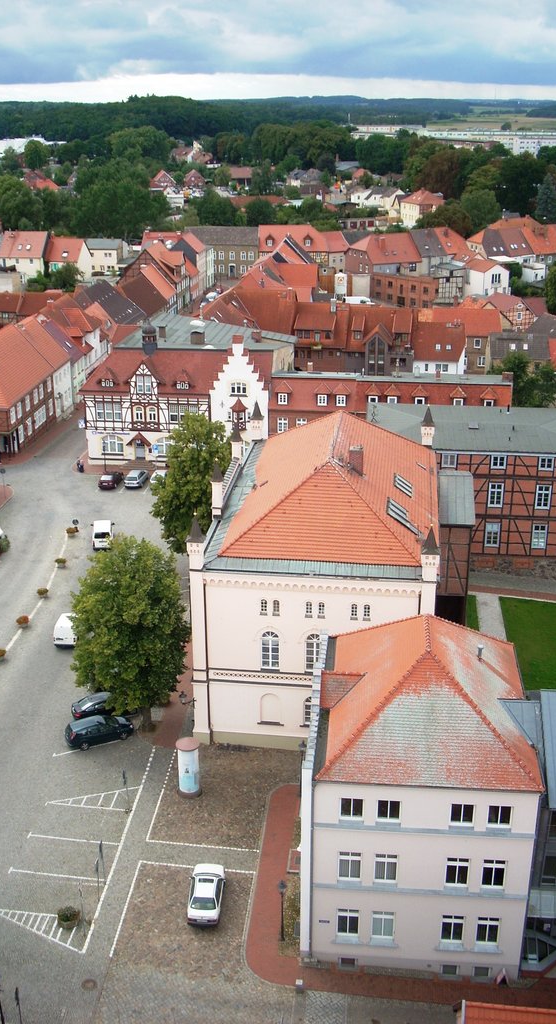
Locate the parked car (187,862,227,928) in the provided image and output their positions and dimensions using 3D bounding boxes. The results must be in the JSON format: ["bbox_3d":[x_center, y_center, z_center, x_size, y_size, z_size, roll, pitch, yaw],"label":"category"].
[{"bbox_3d":[-3.801,20.259,58.971,1.700,1.420,4.380,0,21,1],"label":"parked car"}]

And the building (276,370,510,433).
[{"bbox_3d":[12.994,-11.271,127.406,26.600,10.400,9.000,1,21,4],"label":"building"}]

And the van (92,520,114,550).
[{"bbox_3d":[-16.984,1.855,105.454,1.850,1.930,4.800,-3,21,-7],"label":"van"}]

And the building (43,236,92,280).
[{"bbox_3d":[-47.300,-57.302,247.866,7.970,8.700,7.530,5,22,13],"label":"building"}]

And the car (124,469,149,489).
[{"bbox_3d":[-15.263,-3.818,120.144,1.740,1.460,4.300,3,21,9],"label":"car"}]

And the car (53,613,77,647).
[{"bbox_3d":[-16.393,9.110,87.058,1.740,1.830,4.200,2,21,6],"label":"car"}]

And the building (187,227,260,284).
[{"bbox_3d":[-12.056,-60.162,252.365,16.500,10.800,10.000,1,21,4],"label":"building"}]

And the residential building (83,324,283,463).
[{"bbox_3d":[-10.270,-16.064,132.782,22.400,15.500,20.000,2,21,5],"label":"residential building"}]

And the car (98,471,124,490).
[{"bbox_3d":[-18.321,-3.892,120.981,1.700,1.420,4.400,3,22,8],"label":"car"}]

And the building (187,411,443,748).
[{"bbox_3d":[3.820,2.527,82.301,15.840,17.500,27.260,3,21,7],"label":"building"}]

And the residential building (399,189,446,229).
[{"bbox_3d":[47.232,-100.456,360.403,11.500,11.300,9.000,-18,27,-39],"label":"residential building"}]

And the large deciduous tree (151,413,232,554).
[{"bbox_3d":[-7.604,-2.185,98.962,7.700,14.200,7.700,0,21,0],"label":"large deciduous tree"}]

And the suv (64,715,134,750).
[{"bbox_3d":[-11.750,14.302,72.300,4.350,1.550,1.800,-9,22,-22],"label":"suv"}]

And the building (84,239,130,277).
[{"bbox_3d":[-42.011,-61.634,262.978,8.900,8.200,9.000,3,21,8],"label":"building"}]

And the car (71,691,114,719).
[{"bbox_3d":[-11.869,13.131,75.511,4.500,1.460,1.780,-9,23,-23],"label":"car"}]

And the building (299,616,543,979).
[{"bbox_3d":[7.389,13.107,58.605,11.240,15.000,14.690,2,21,5],"label":"building"}]

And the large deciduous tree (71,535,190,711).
[{"bbox_3d":[-9.495,8.088,71.259,7.621,13.900,7.621,0,21,0],"label":"large deciduous tree"}]

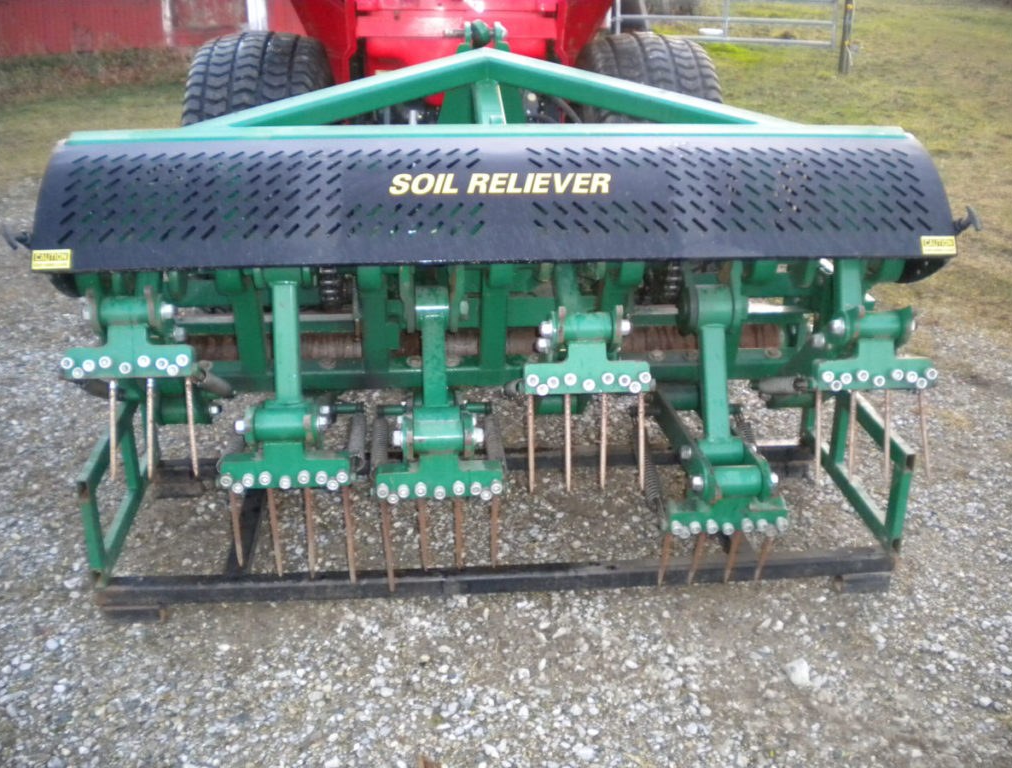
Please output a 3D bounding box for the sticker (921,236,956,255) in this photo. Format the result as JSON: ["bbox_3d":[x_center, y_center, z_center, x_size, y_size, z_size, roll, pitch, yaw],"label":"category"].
[{"bbox_3d":[0.916,-0.292,2.188,0.075,0.040,0.003,-1,-6,-5],"label":"sticker"}]

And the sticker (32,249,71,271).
[{"bbox_3d":[-0.894,-0.244,2.038,0.075,0.040,0.003,-1,-6,-5],"label":"sticker"}]

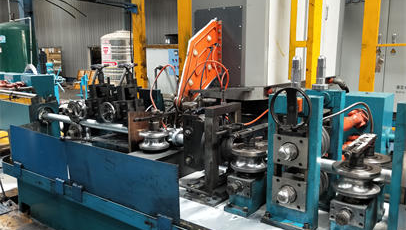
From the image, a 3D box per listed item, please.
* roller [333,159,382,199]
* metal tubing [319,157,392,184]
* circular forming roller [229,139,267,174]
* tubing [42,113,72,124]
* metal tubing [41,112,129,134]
[{"bbox_3d":[0.895,0.366,1.713,0.254,0.147,0.254,6,11,35],"label":"roller"},{"bbox_3d":[0.940,0.345,1.843,0.435,0.077,0.077,6,11,35],"label":"metal tubing"},{"bbox_3d":[0.328,0.308,2.116,0.252,0.147,0.252,-1,9,0],"label":"circular forming roller"},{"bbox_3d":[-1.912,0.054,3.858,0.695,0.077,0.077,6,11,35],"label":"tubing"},{"bbox_3d":[-1.486,0.098,3.557,1.742,0.077,0.077,6,11,35],"label":"metal tubing"}]

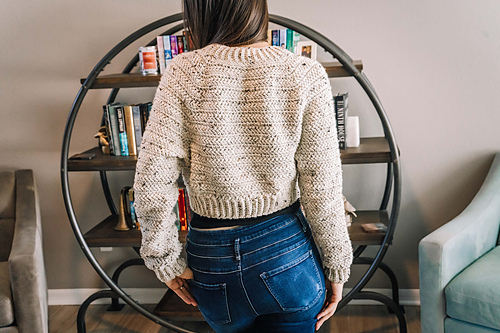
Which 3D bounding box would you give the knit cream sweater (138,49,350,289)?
[{"bbox_3d":[-0.012,-0.008,1.540,0.550,0.605,0.285,-2,12,6],"label":"knit cream sweater"}]

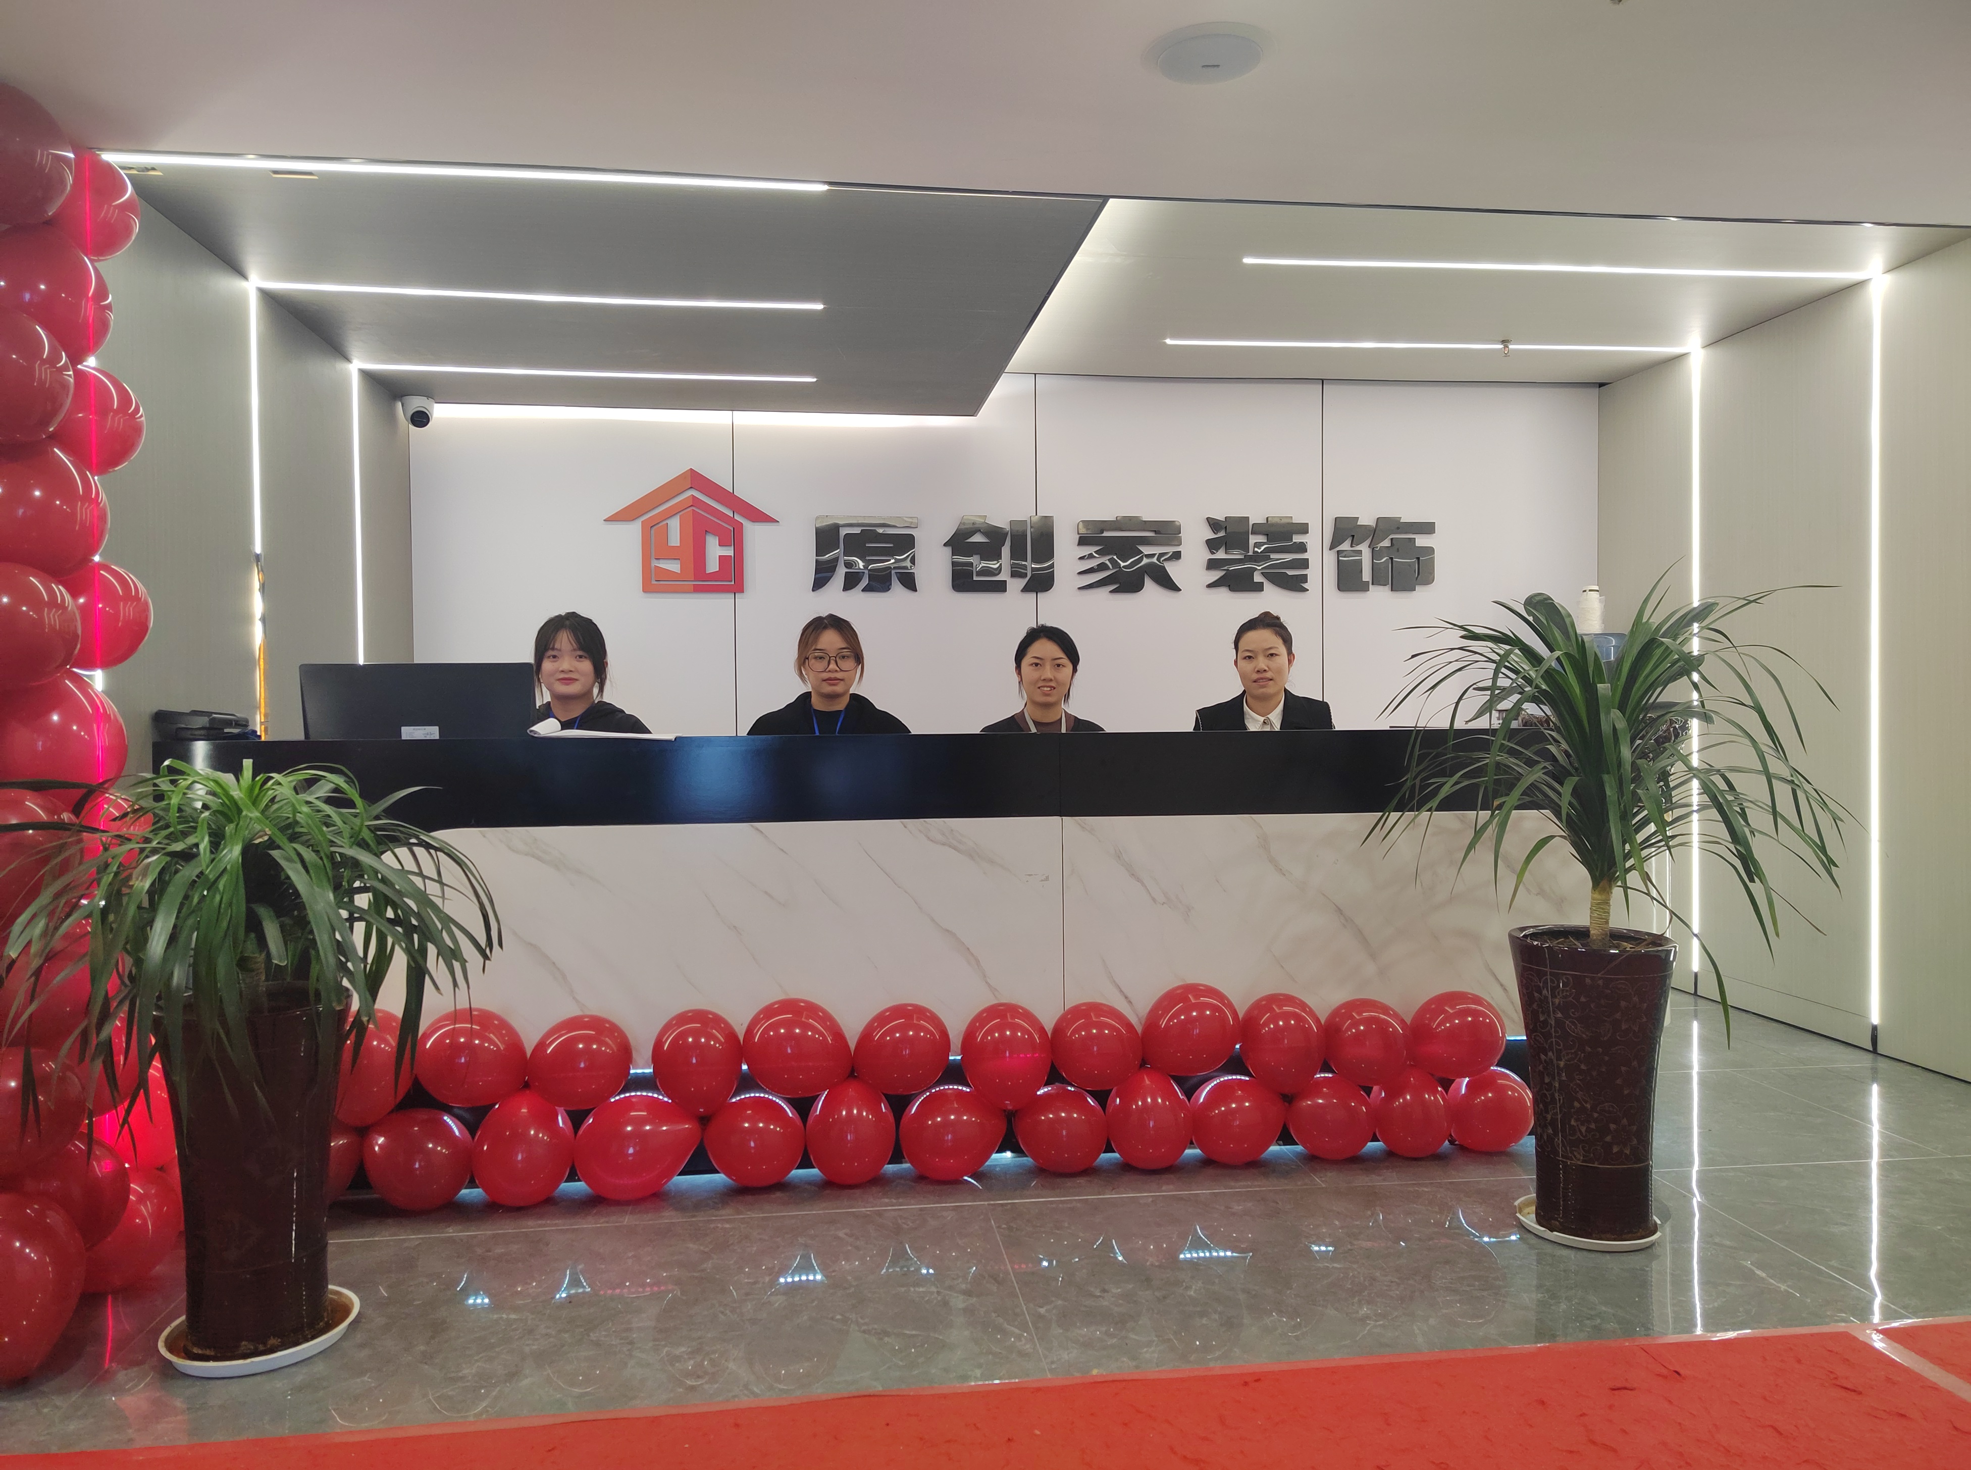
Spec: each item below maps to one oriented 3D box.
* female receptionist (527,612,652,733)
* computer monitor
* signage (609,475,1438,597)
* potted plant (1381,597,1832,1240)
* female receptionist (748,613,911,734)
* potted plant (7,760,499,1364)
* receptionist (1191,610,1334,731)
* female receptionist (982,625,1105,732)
[{"bbox_3d":[-1.129,0.365,3.564,0.470,1.406,0.520,-1,1,-11],"label":"female receptionist"},{"bbox_3d":[-1.438,0.037,3.329,0.560,0.430,0.170,-1,1,-2],"label":"computer monitor"},{"bbox_3d":[0.217,-0.823,5.335,3.450,0.490,0.050,-1,1,-7],"label":"signage"},{"bbox_3d":[1.306,0.363,2.824,0.930,1.390,0.900,-1,1,-7],"label":"potted plant"},{"bbox_3d":[-0.423,0.359,3.652,0.480,1.401,0.520,-1,1,-7],"label":"female receptionist"},{"bbox_3d":[-1.327,0.568,2.379,0.870,1.045,0.850,-1,1,-7],"label":"potted plant"},{"bbox_3d":[0.834,0.345,3.808,0.460,1.401,0.520,-1,1,1],"label":"receptionist"},{"bbox_3d":[0.188,0.368,3.728,0.450,1.370,0.520,-1,1,-3],"label":"female receptionist"}]

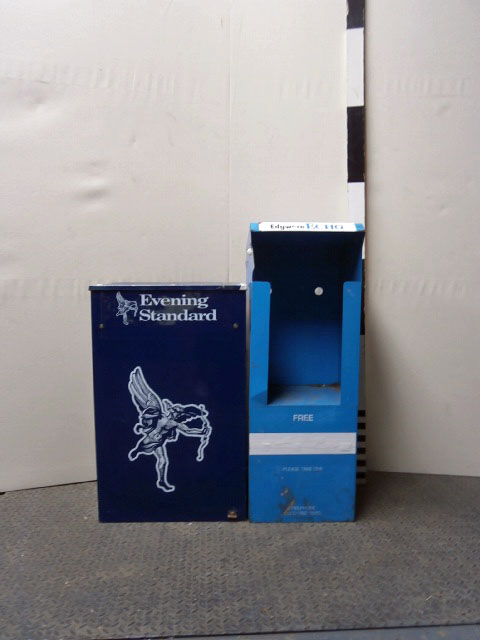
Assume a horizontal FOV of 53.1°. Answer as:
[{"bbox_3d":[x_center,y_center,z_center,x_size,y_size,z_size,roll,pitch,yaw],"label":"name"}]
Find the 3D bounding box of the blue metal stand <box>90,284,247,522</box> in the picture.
[{"bbox_3d":[-0.234,0.281,1.760,0.515,0.820,0.290,0,7,0],"label":"blue metal stand"}]

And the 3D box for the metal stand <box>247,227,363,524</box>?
[{"bbox_3d":[0.212,0.184,1.722,0.367,1.020,0.315,0,7,0],"label":"metal stand"}]

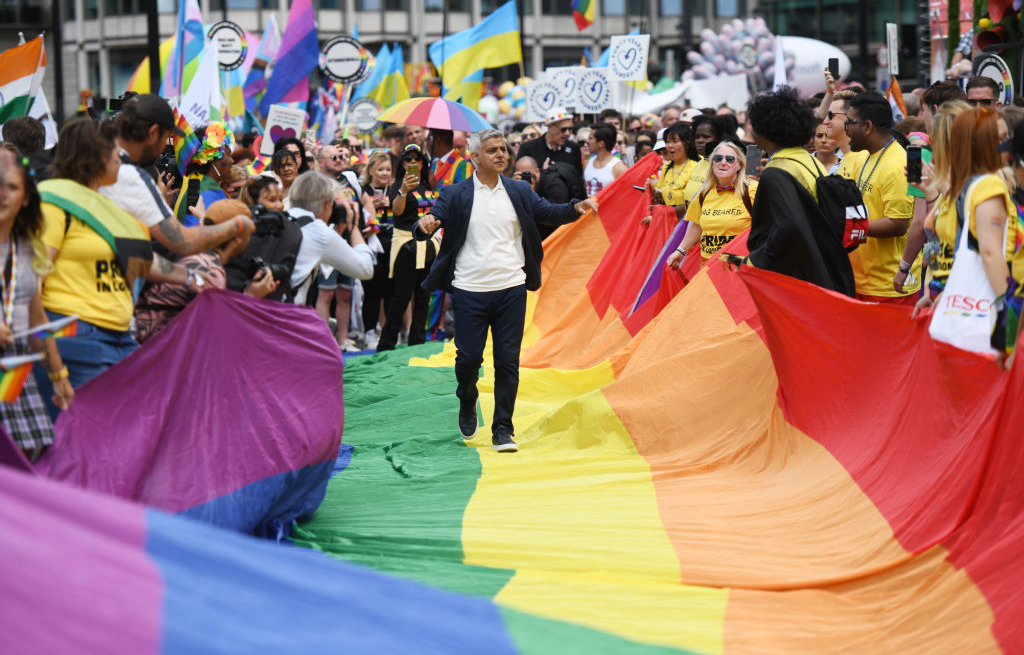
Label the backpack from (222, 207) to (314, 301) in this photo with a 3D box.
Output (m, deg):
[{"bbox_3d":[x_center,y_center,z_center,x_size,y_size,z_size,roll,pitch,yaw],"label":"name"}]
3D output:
[{"bbox_3d":[-1.119,-0.338,17.800,0.250,0.470,0.320,-3,3,-35],"label":"backpack"}]

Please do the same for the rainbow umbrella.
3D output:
[{"bbox_3d":[-0.626,-1.510,31.000,0.950,0.740,0.950,6,3,0],"label":"rainbow umbrella"}]

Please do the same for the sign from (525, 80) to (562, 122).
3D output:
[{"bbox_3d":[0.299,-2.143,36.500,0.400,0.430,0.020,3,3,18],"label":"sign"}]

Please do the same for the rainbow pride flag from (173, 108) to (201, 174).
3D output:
[{"bbox_3d":[-1.424,-0.814,16.800,0.140,0.290,0.080,-1,3,11],"label":"rainbow pride flag"}]

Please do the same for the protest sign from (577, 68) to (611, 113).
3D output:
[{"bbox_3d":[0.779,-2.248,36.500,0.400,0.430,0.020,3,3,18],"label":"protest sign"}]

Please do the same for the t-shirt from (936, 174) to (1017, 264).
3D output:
[{"bbox_3d":[1.846,-0.413,15.100,0.290,0.450,0.420,-2,3,-12],"label":"t-shirt"}]

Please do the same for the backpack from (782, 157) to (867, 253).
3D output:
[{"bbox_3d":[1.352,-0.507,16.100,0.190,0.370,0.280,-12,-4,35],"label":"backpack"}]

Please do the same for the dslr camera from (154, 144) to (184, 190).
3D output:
[{"bbox_3d":[-1.467,-0.679,16.400,0.170,0.170,0.150,-1,3,-15],"label":"dslr camera"}]

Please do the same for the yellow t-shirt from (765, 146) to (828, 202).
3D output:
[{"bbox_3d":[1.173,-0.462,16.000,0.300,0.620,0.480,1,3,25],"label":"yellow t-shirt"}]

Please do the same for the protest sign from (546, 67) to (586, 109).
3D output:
[{"bbox_3d":[0.605,-2.665,43.000,0.430,0.520,0.020,-2,3,-3],"label":"protest sign"}]

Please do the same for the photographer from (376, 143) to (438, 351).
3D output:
[{"bbox_3d":[-0.814,-0.621,30.200,0.550,1.620,0.450,-1,3,-12],"label":"photographer"}]

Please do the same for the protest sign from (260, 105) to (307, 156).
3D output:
[{"bbox_3d":[-1.918,-1.640,32.300,0.297,0.420,0.020,13,2,-1],"label":"protest sign"}]

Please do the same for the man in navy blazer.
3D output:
[{"bbox_3d":[-0.024,-0.188,20.100,0.950,1.680,0.520,-1,3,-1],"label":"man in navy blazer"}]

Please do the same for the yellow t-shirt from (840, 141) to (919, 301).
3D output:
[{"bbox_3d":[1.574,-0.465,16.400,0.300,0.680,0.500,-2,3,-32],"label":"yellow t-shirt"}]

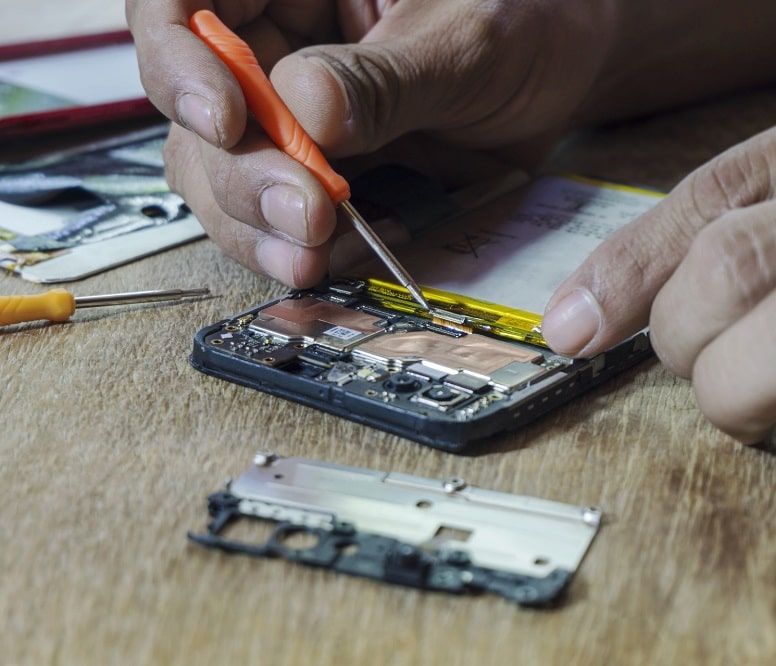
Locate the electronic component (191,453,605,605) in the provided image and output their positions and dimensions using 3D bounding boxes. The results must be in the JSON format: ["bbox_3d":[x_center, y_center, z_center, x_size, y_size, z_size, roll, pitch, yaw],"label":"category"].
[{"bbox_3d":[0.002,0.034,0.372,0.067,0.005,0.036,9,24,19],"label":"electronic component"}]

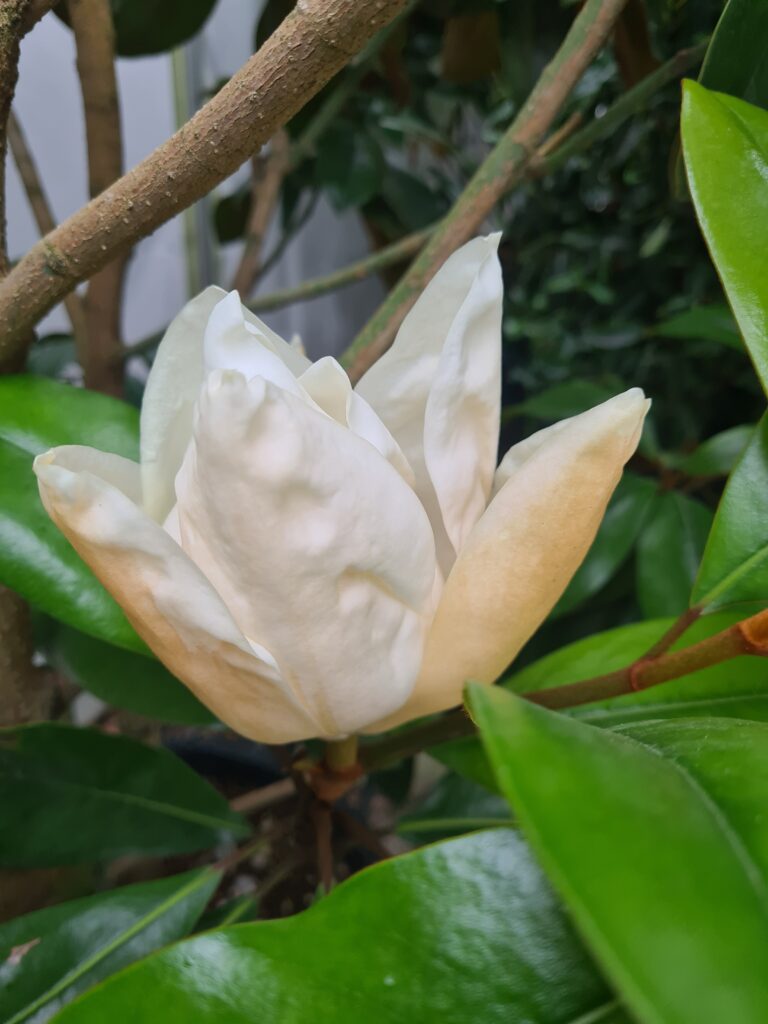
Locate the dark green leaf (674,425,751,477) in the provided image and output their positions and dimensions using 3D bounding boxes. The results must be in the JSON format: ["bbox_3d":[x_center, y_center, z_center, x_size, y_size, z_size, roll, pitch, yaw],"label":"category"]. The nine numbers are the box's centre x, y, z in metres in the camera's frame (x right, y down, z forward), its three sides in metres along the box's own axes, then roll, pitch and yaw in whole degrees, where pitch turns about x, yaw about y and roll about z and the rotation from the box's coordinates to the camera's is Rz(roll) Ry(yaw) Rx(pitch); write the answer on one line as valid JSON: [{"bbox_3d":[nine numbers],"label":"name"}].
[{"bbox_3d":[0.263,-0.049,0.600,0.085,0.022,0.050,-22,42,6],"label":"dark green leaf"}]

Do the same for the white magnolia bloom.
[{"bbox_3d":[-0.013,-0.007,0.240,0.188,0.152,0.165,-1,17,-3],"label":"white magnolia bloom"}]

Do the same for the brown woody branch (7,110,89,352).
[{"bbox_3d":[-0.262,-0.218,0.600,0.018,0.195,0.018,-17,0,0],"label":"brown woody branch"}]

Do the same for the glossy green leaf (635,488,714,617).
[{"bbox_3d":[0.227,0.034,0.600,0.058,0.105,0.022,-2,-18,-1],"label":"glossy green leaf"}]

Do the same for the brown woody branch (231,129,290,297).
[{"bbox_3d":[-0.105,-0.252,0.650,0.021,0.143,0.021,10,0,0],"label":"brown woody branch"}]

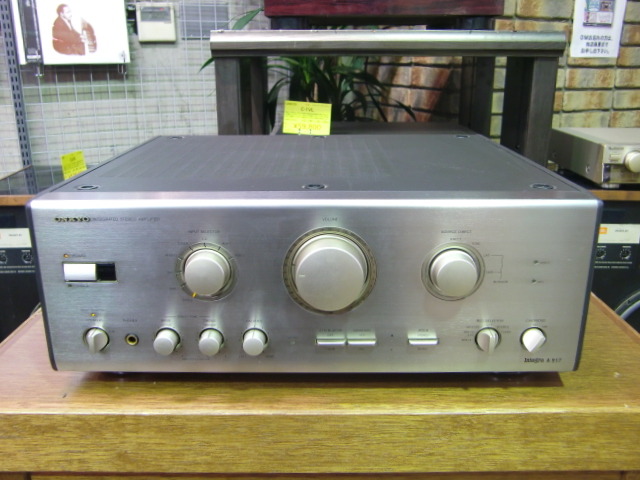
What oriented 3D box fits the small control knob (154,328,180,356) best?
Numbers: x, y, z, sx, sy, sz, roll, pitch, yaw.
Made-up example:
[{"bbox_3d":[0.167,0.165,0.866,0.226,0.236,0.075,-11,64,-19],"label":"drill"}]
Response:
[{"bbox_3d":[-0.131,0.088,0.520,0.018,0.018,0.014,0,18,1],"label":"small control knob"}]

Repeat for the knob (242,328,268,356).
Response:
[{"bbox_3d":[-0.056,0.088,0.518,0.018,0.018,0.014,0,18,1],"label":"knob"}]

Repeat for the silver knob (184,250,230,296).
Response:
[{"bbox_3d":[-0.094,0.029,0.500,0.038,0.038,0.015,0,18,1],"label":"silver knob"}]

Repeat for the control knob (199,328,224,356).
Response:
[{"bbox_3d":[-0.093,0.088,0.519,0.018,0.018,0.014,0,18,1],"label":"control knob"}]

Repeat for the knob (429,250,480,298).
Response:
[{"bbox_3d":[0.110,0.029,0.497,0.038,0.038,0.015,0,18,1],"label":"knob"}]

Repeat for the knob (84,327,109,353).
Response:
[{"bbox_3d":[-0.193,0.087,0.522,0.019,0.019,0.011,0,18,1],"label":"knob"}]

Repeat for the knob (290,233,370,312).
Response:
[{"bbox_3d":[0.009,0.029,0.496,0.062,0.062,0.020,0,18,1],"label":"knob"}]

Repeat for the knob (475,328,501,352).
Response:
[{"bbox_3d":[0.144,0.086,0.517,0.019,0.019,0.011,0,18,1],"label":"knob"}]

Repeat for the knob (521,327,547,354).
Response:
[{"bbox_3d":[0.182,0.086,0.516,0.019,0.019,0.011,0,18,1],"label":"knob"}]

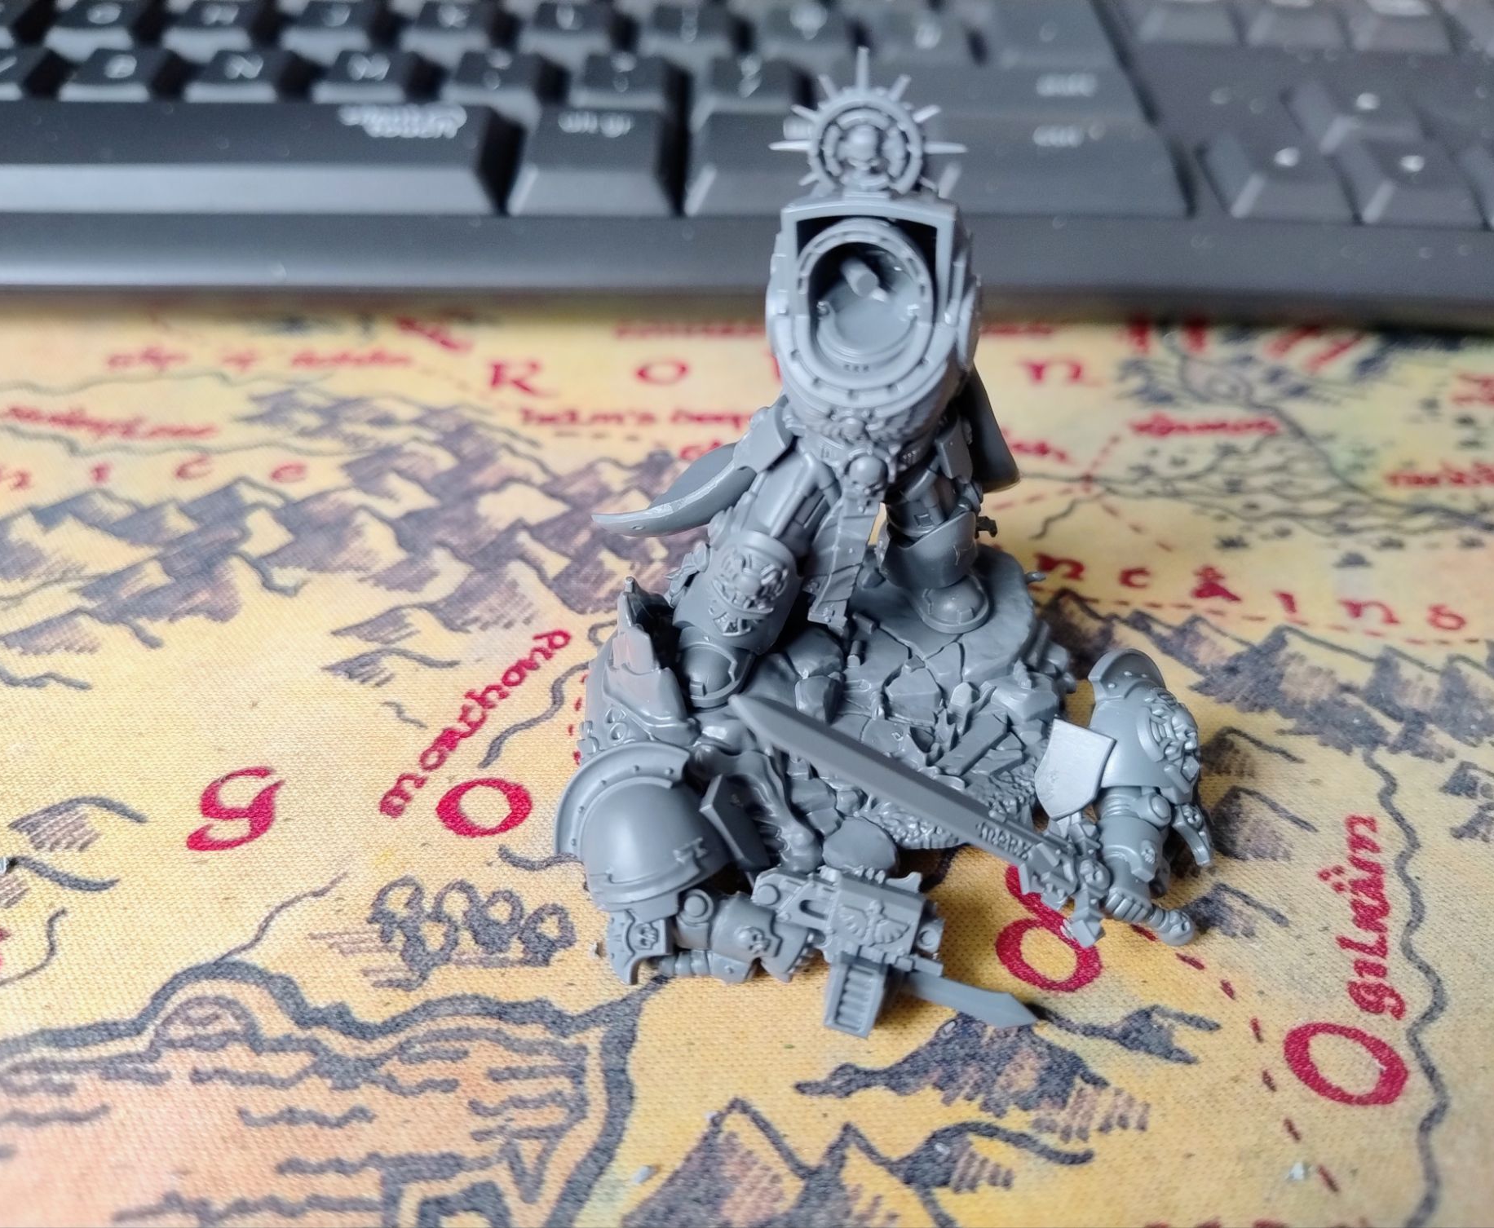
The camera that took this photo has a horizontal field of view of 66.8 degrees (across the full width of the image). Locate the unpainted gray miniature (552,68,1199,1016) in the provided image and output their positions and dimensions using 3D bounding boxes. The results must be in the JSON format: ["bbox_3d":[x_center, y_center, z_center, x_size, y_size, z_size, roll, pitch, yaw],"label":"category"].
[{"bbox_3d":[0.013,-0.006,0.081,0.054,0.057,0.051,5,45,3],"label":"unpainted gray miniature"}]

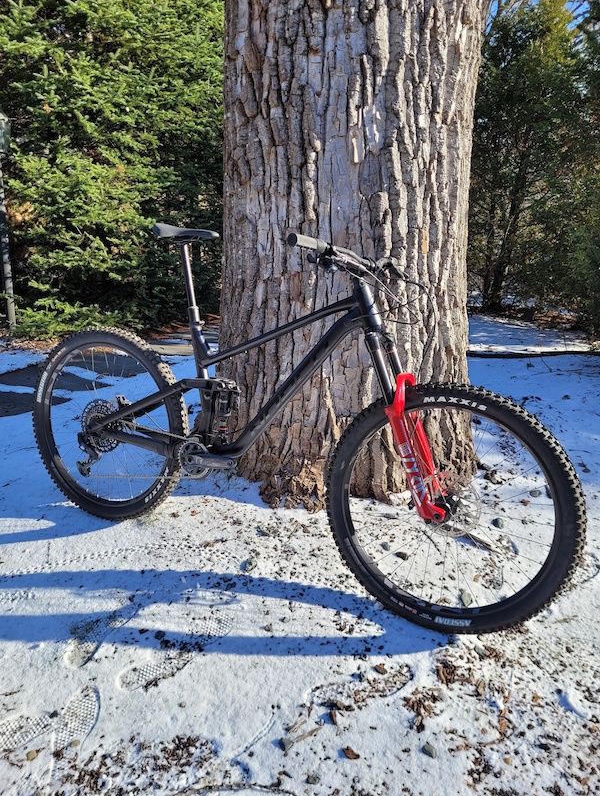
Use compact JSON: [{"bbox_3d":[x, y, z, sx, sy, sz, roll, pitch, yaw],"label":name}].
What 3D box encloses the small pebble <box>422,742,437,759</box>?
[{"bbox_3d":[0.294,0.801,1.363,0.025,0.019,0.037,-11,20,-39],"label":"small pebble"}]

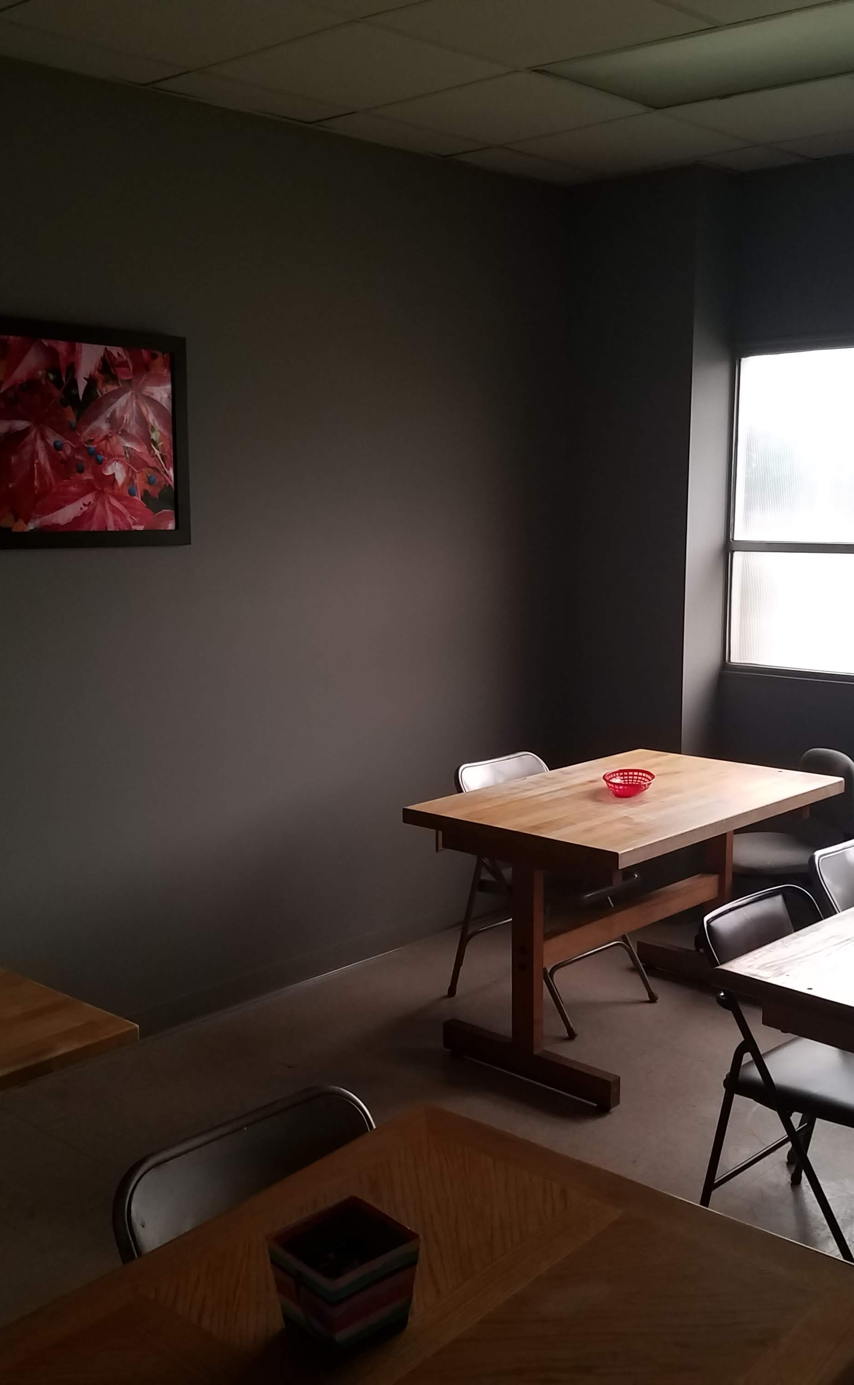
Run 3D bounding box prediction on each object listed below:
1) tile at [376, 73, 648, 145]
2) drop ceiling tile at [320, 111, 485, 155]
[{"bbox_3d":[0.238,-1.718,4.087,0.594,0.020,0.594,9,13,43],"label":"tile"},{"bbox_3d":[-0.068,-1.764,4.372,0.216,0.020,0.594,9,13,43],"label":"drop ceiling tile"}]

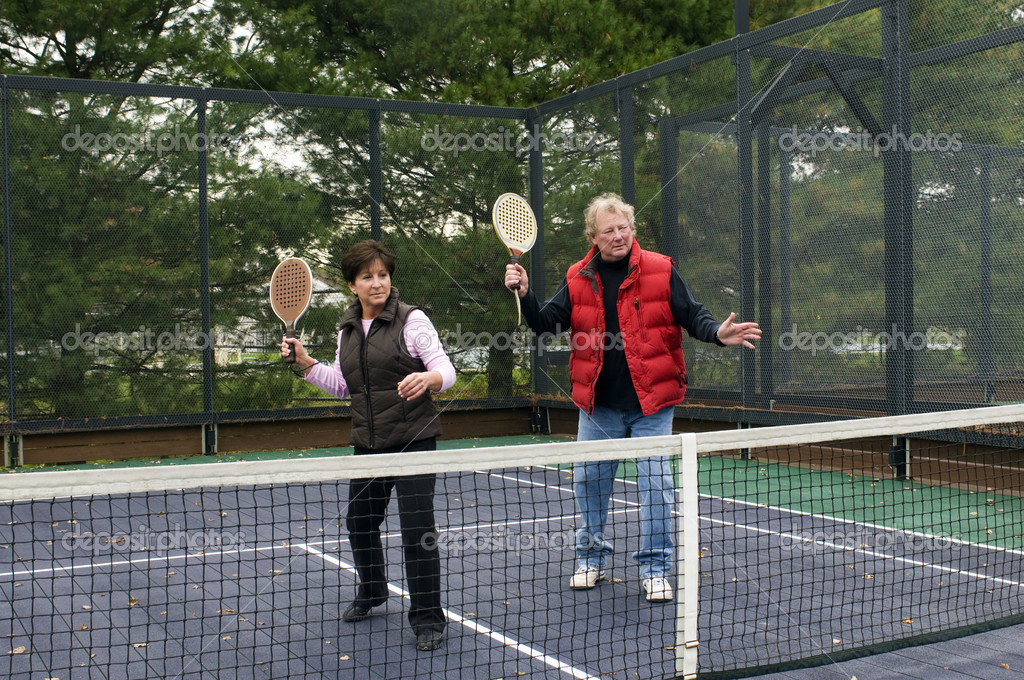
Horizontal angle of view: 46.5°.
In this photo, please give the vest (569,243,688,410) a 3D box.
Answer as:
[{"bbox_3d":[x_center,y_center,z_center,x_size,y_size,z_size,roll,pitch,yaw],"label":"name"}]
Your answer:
[{"bbox_3d":[0.520,-0.047,5.415,0.510,0.770,0.350,-1,0,14],"label":"vest"}]

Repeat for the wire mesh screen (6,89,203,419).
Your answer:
[{"bbox_3d":[-3.856,-0.800,11.500,1.812,3.138,0.040,-1,0,-28],"label":"wire mesh screen"}]

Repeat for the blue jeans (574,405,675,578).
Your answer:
[{"bbox_3d":[0.513,0.626,5.445,0.440,0.870,0.370,-1,0,13],"label":"blue jeans"}]

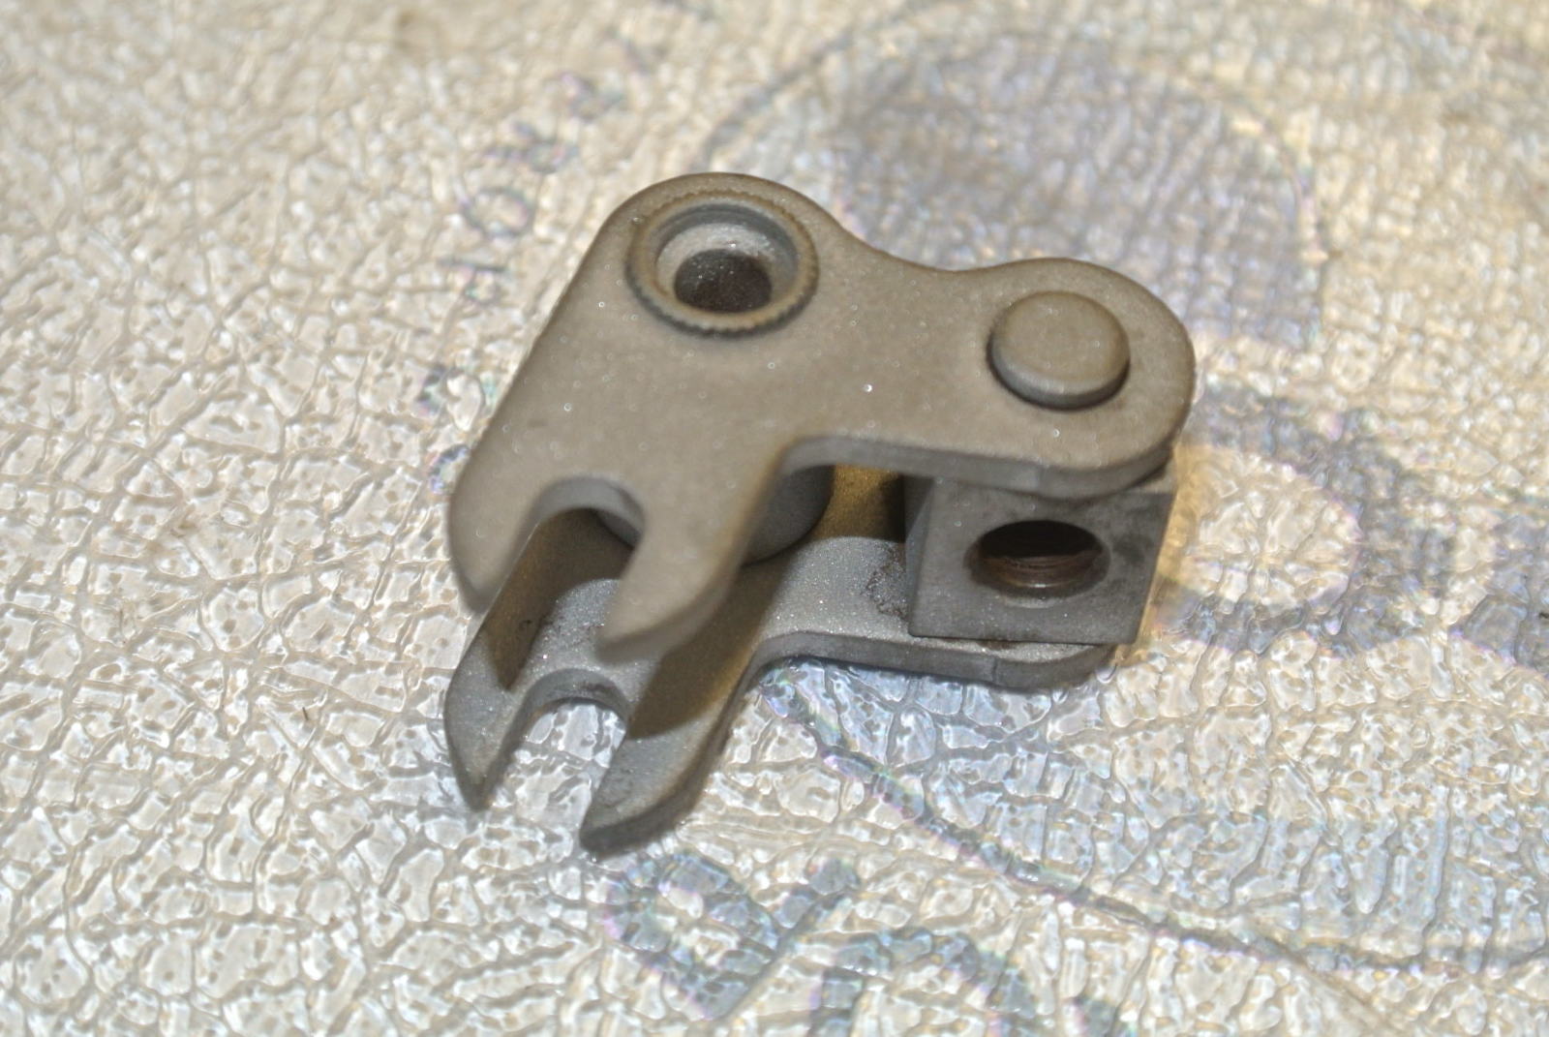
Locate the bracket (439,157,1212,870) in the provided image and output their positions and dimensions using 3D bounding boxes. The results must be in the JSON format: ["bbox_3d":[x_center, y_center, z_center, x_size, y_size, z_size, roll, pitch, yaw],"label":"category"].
[{"bbox_3d":[0.003,0.002,0.267,0.047,0.030,0.048,19,53,9],"label":"bracket"}]

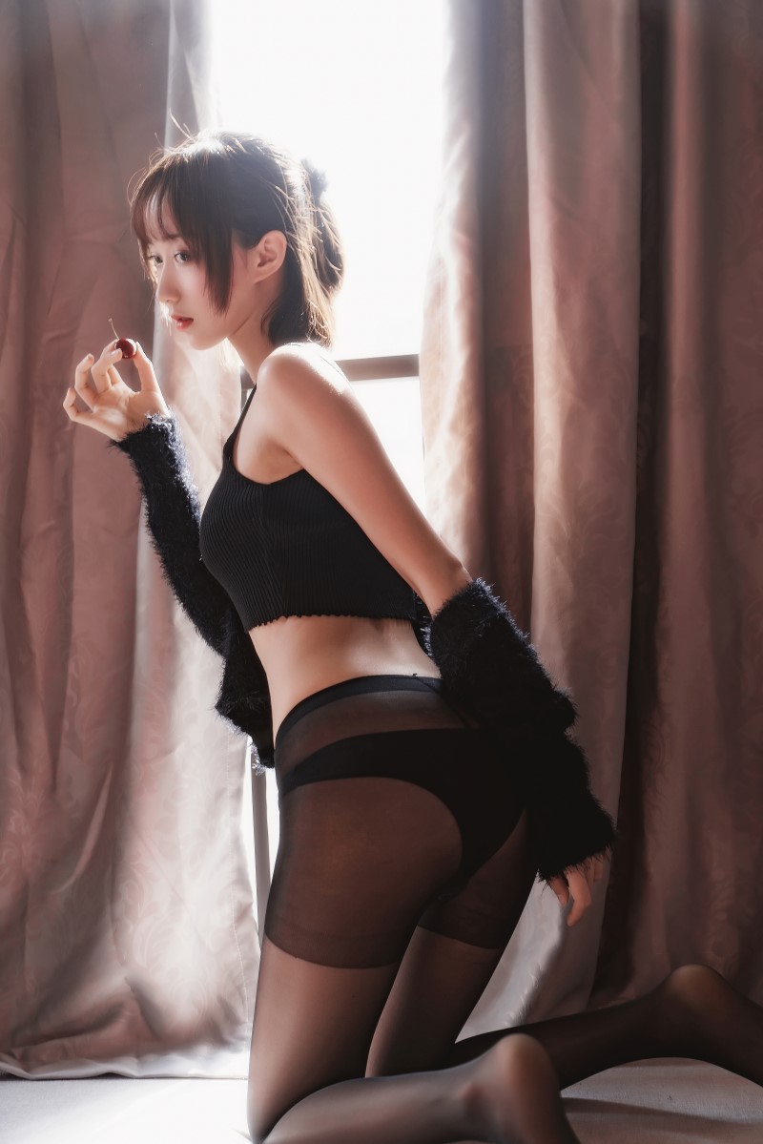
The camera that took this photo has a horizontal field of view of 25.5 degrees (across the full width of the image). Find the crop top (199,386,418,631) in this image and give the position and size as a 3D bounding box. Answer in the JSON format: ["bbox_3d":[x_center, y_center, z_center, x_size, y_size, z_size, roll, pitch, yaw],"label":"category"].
[{"bbox_3d":[-0.096,-0.086,1.870,0.220,0.310,0.280,-11,-2,26],"label":"crop top"}]

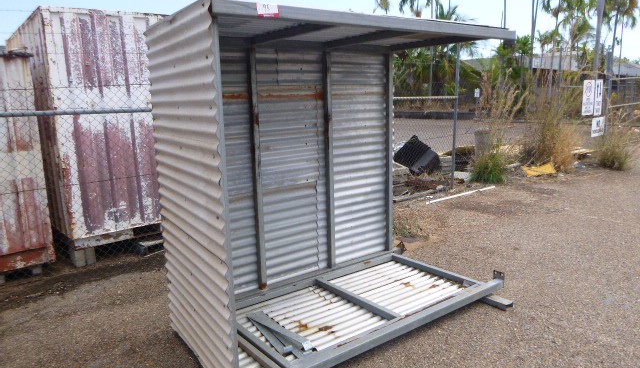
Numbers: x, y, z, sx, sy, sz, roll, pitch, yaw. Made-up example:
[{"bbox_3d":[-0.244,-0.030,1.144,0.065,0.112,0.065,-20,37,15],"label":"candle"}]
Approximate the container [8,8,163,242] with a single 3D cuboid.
[{"bbox_3d":[-2.400,-0.828,6.246,2.440,2.380,2.550,-10,13,-38],"label":"container"}]

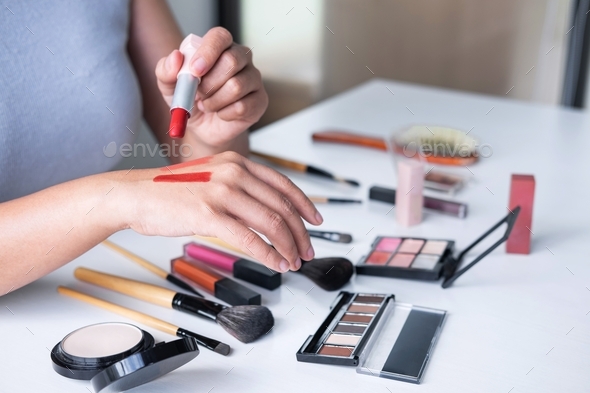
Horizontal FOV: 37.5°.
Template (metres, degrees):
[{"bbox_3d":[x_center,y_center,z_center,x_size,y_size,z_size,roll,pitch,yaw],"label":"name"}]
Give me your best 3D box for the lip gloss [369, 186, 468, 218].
[{"bbox_3d":[0.122,0.005,0.859,0.101,0.012,0.012,12,24,31],"label":"lip gloss"}]

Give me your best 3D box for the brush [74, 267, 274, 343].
[{"bbox_3d":[-0.099,0.075,0.647,0.205,0.024,0.027,12,22,37],"label":"brush"}]

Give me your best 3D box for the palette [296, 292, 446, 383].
[{"bbox_3d":[0.058,0.096,0.614,0.084,0.009,0.099,7,21,19],"label":"palette"}]

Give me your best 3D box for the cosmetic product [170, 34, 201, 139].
[{"bbox_3d":[-0.085,-0.086,0.675,0.018,0.018,0.086,12,61,-8],"label":"cosmetic product"}]

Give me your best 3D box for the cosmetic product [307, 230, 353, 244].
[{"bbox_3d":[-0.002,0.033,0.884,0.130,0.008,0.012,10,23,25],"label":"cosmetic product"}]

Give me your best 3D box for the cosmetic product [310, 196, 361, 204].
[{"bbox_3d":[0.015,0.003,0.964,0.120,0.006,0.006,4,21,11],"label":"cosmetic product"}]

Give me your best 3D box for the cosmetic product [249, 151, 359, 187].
[{"bbox_3d":[0.007,-0.034,1.013,0.011,0.011,0.198,-15,22,-37],"label":"cosmetic product"}]

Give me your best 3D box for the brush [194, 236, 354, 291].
[{"bbox_3d":[-0.031,0.047,0.735,0.195,0.024,0.028,13,22,39],"label":"brush"}]

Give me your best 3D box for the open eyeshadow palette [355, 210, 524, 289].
[{"bbox_3d":[0.118,0.035,0.714,0.121,0.053,0.068,7,21,20],"label":"open eyeshadow palette"}]

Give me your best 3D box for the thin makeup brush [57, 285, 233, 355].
[{"bbox_3d":[-0.115,0.089,0.636,0.172,0.009,0.009,13,24,32],"label":"thin makeup brush"}]

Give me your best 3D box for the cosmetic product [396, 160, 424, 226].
[{"bbox_3d":[0.110,-0.003,0.825,0.017,0.059,0.017,-13,21,-34],"label":"cosmetic product"}]

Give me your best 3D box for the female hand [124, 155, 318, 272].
[{"bbox_3d":[-0.059,0.009,0.675,0.162,0.060,0.075,14,32,-10],"label":"female hand"}]

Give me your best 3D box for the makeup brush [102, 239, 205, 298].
[{"bbox_3d":[-0.138,0.064,0.807,0.007,0.007,0.176,-19,28,-39],"label":"makeup brush"}]

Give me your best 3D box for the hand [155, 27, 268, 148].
[{"bbox_3d":[-0.067,-0.087,0.700,0.080,0.092,0.080,-11,23,-27],"label":"hand"}]

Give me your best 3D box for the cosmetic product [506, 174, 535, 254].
[{"bbox_3d":[0.195,0.015,0.748,0.019,0.066,0.017,3,18,15],"label":"cosmetic product"}]

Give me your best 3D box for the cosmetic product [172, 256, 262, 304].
[{"bbox_3d":[-0.071,0.077,0.766,0.013,0.012,0.108,-20,28,-40],"label":"cosmetic product"}]

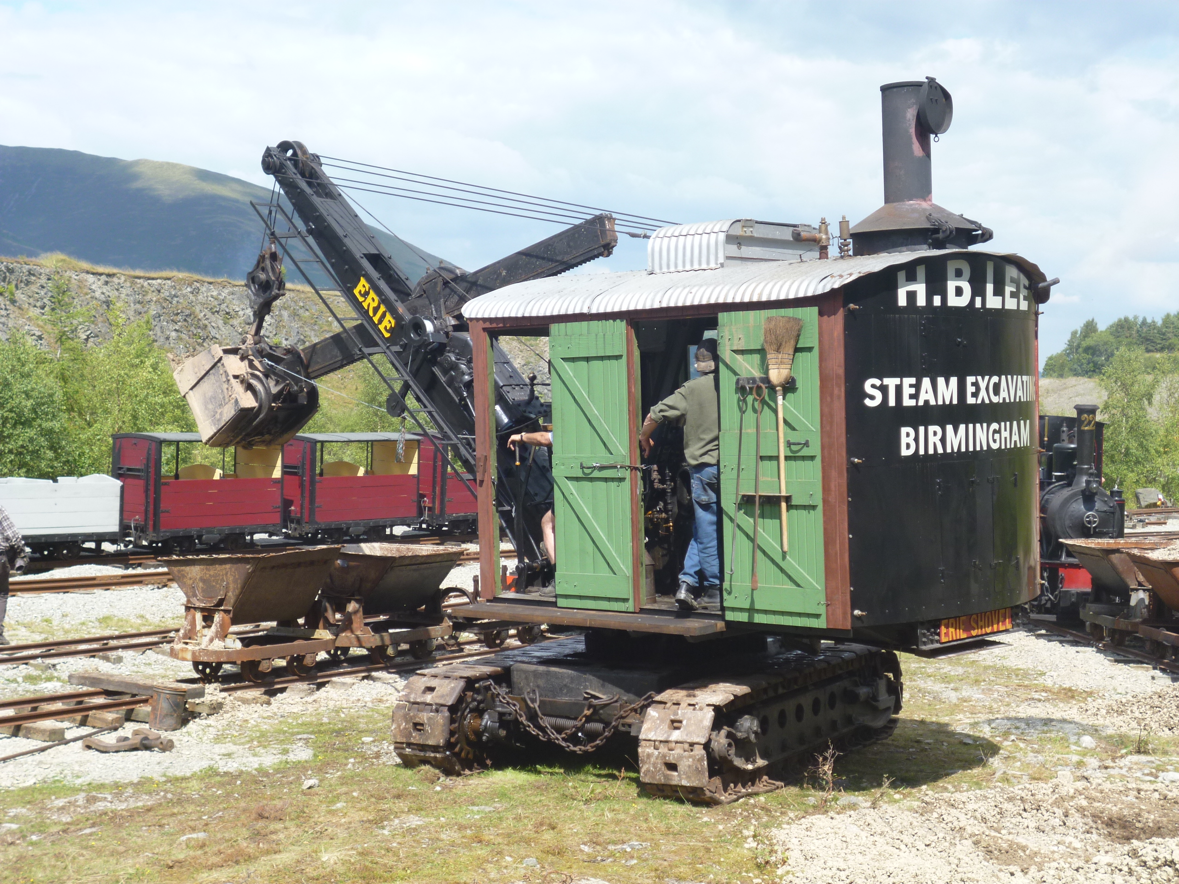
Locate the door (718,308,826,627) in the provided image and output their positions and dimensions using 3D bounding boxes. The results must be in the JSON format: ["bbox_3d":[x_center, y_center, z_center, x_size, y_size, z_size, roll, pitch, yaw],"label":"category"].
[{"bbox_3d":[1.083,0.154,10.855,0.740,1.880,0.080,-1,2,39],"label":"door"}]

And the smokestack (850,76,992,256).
[{"bbox_3d":[2.125,-1.774,11.650,0.870,1.160,0.860,-2,1,0],"label":"smokestack"}]

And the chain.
[{"bbox_3d":[-0.123,1.796,11.750,1.270,0.460,0.300,1,1,34],"label":"chain"}]

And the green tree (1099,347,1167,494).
[{"bbox_3d":[15.040,-0.574,50.000,2.000,4.100,2.000,0,1,0],"label":"green tree"}]

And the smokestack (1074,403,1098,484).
[{"bbox_3d":[5.583,0.026,20.300,0.280,0.920,0.280,0,1,0],"label":"smokestack"}]

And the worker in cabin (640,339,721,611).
[{"bbox_3d":[0.628,0.203,11.550,0.620,1.710,0.500,1,1,27],"label":"worker in cabin"}]

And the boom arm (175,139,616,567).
[{"bbox_3d":[-1.713,-0.872,15.432,5.250,3.750,1.000,0,1,44],"label":"boom arm"}]

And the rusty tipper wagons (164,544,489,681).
[{"bbox_3d":[-2.548,1.624,17.250,1.250,1.150,3.100,1,1,40],"label":"rusty tipper wagons"}]

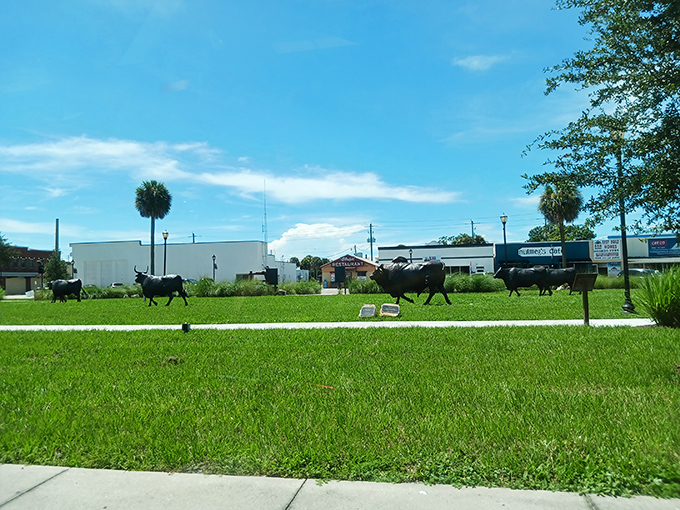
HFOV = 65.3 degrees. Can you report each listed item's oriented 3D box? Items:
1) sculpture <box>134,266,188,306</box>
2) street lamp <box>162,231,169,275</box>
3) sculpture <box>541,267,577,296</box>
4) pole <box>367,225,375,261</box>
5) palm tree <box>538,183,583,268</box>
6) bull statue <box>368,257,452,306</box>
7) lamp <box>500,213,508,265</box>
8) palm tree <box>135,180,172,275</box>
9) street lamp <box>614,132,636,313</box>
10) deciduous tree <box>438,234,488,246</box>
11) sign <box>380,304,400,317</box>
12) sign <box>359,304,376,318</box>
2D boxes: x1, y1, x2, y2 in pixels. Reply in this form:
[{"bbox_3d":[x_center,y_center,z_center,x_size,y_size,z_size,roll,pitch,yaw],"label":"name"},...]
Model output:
[{"bbox_3d":[-7.484,1.298,22.300,2.150,1.650,0.800,-2,-2,14],"label":"sculpture"},{"bbox_3d":[-12.666,0.486,38.500,0.450,4.600,0.450,-2,-2,11],"label":"street lamp"},{"bbox_3d":[9.382,1.096,23.200,2.150,1.270,0.650,-2,-2,11],"label":"sculpture"},{"bbox_3d":[5.923,-0.703,103.000,2.000,10.300,0.600,-2,-2,11],"label":"pole"},{"bbox_3d":[14.408,-1.374,34.500,3.000,6.700,3.000,-2,-2,11],"label":"palm tree"},{"bbox_3d":[2.552,0.930,19.200,2.750,1.680,0.800,-2,-2,14],"label":"bull statue"},{"bbox_3d":[10.141,-0.282,32.500,0.450,4.600,0.450,-2,-2,11],"label":"lamp"},{"bbox_3d":[-13.537,-1.394,38.500,2.750,8.400,2.750,-2,-2,11],"label":"palm tree"},{"bbox_3d":[7.146,-0.841,13.300,0.450,4.600,0.450,-2,-2,11],"label":"street lamp"},{"bbox_3d":[24.216,-0.077,104.000,9.500,8.200,9.000,-2,-2,11],"label":"deciduous tree"},{"bbox_3d":[1.342,1.483,14.100,0.530,0.300,0.380,-2,-2,10],"label":"sign"},{"bbox_3d":[0.744,1.487,14.100,0.460,0.320,0.380,-2,-2,15],"label":"sign"}]

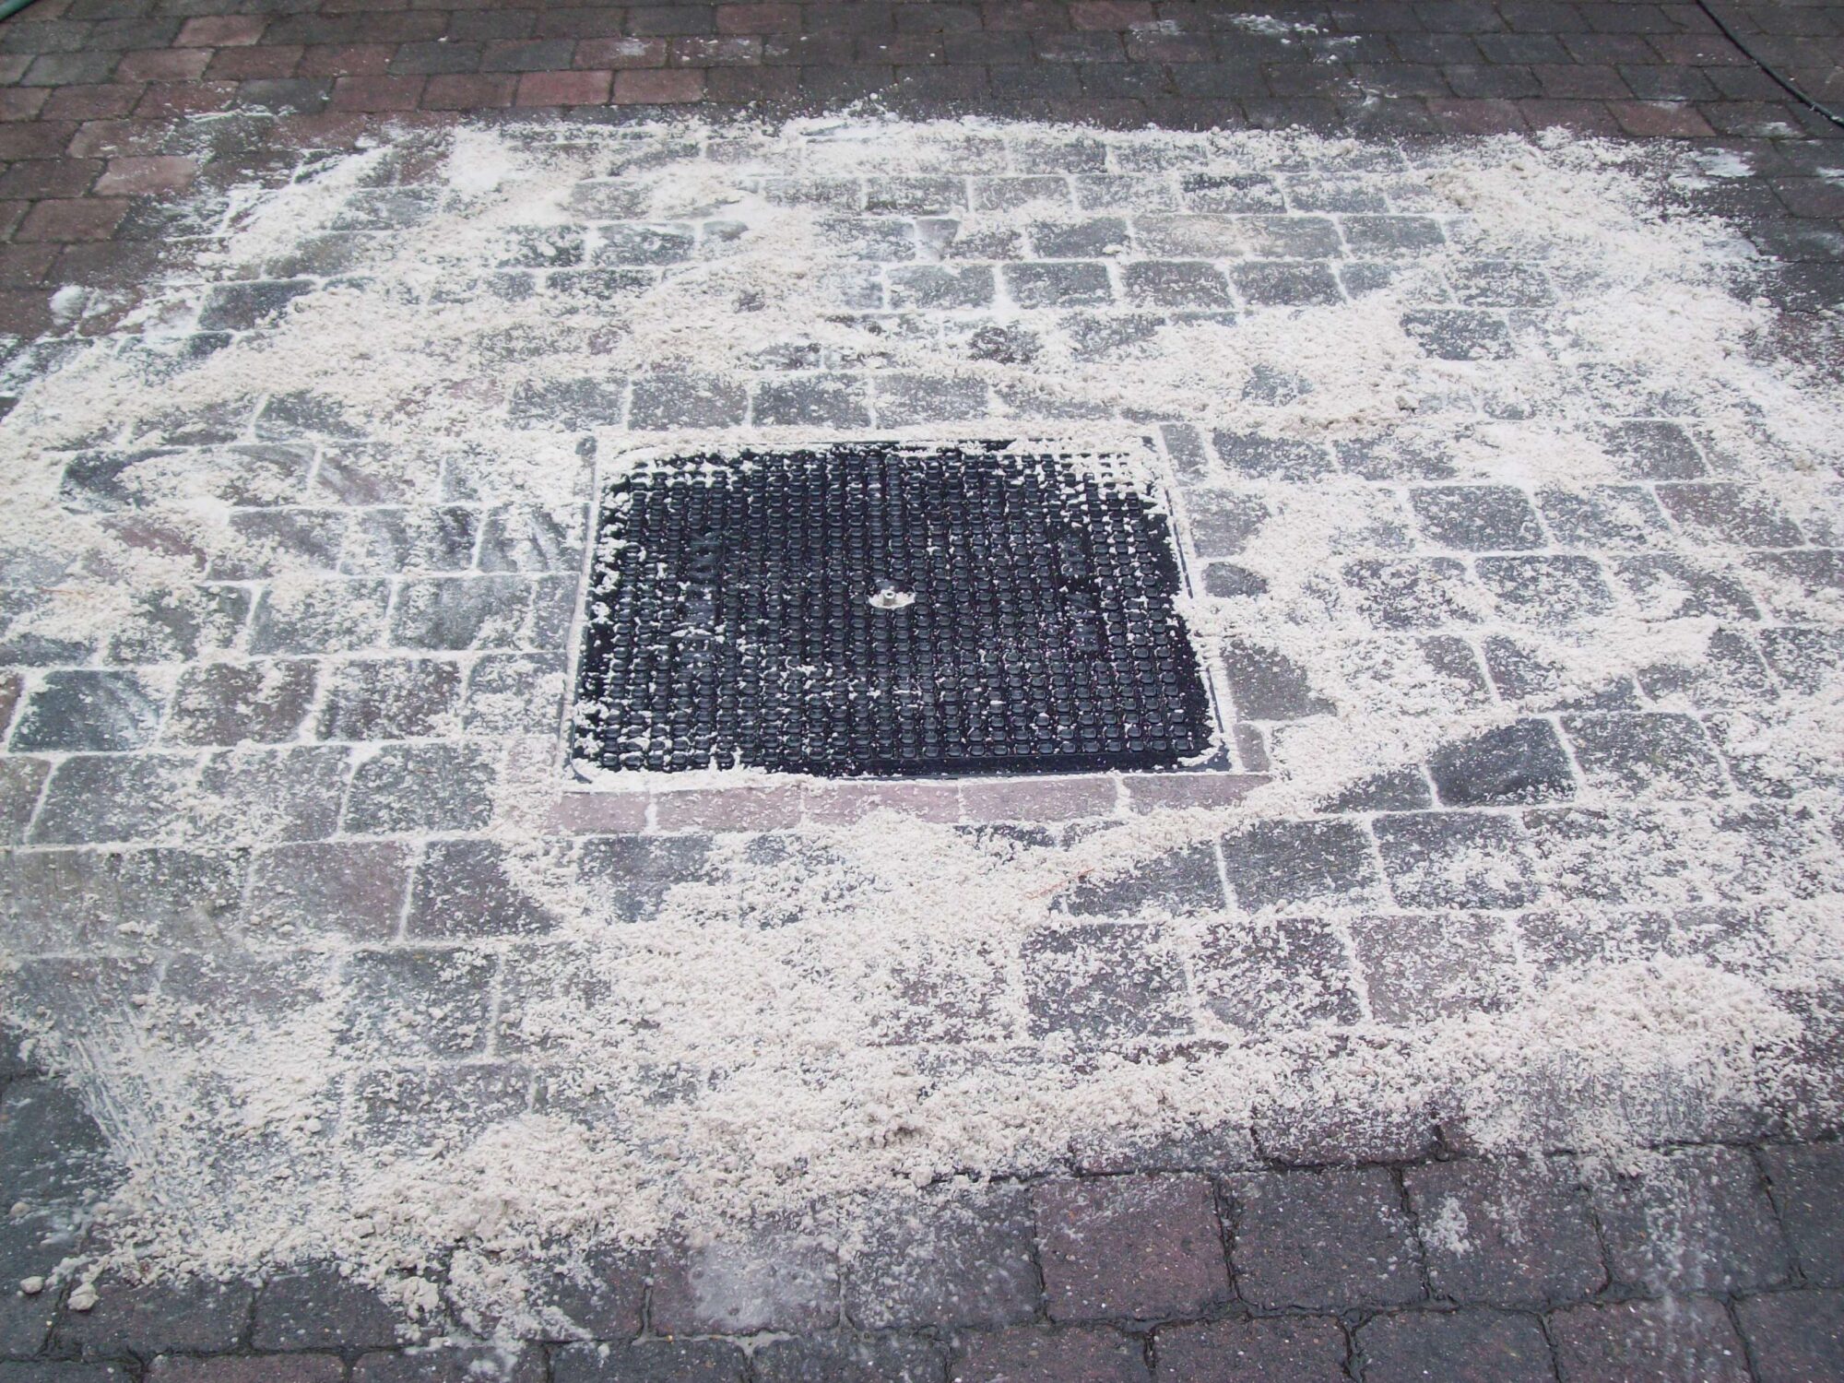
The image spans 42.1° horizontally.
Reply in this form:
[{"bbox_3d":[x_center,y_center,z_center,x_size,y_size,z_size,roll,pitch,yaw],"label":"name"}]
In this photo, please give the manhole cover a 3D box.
[{"bbox_3d":[-0.035,-0.092,2.605,0.633,0.040,0.633,0,36,-3],"label":"manhole cover"}]

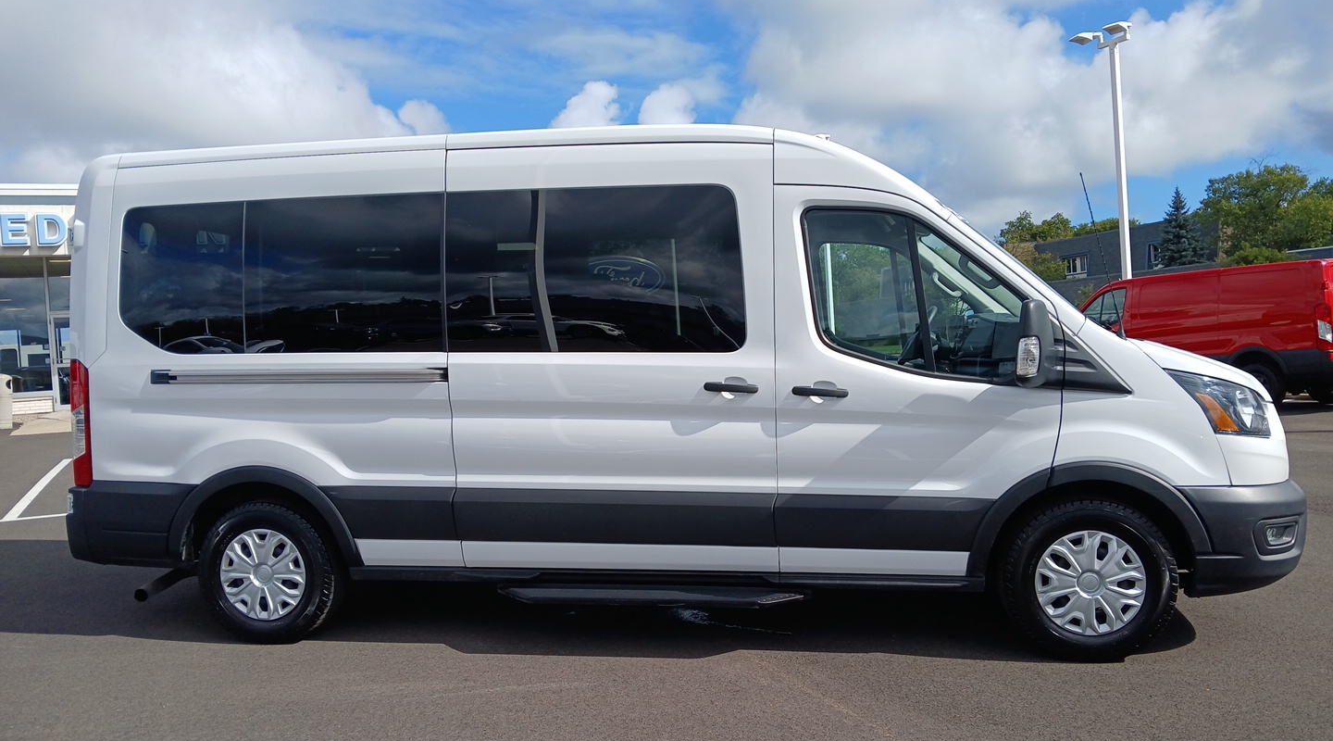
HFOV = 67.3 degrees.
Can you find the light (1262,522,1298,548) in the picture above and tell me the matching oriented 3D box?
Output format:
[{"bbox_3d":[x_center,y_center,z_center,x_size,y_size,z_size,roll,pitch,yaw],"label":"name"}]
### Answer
[{"bbox_3d":[2.556,0.686,4.156,0.140,0.110,0.170,0,2,9],"label":"light"}]

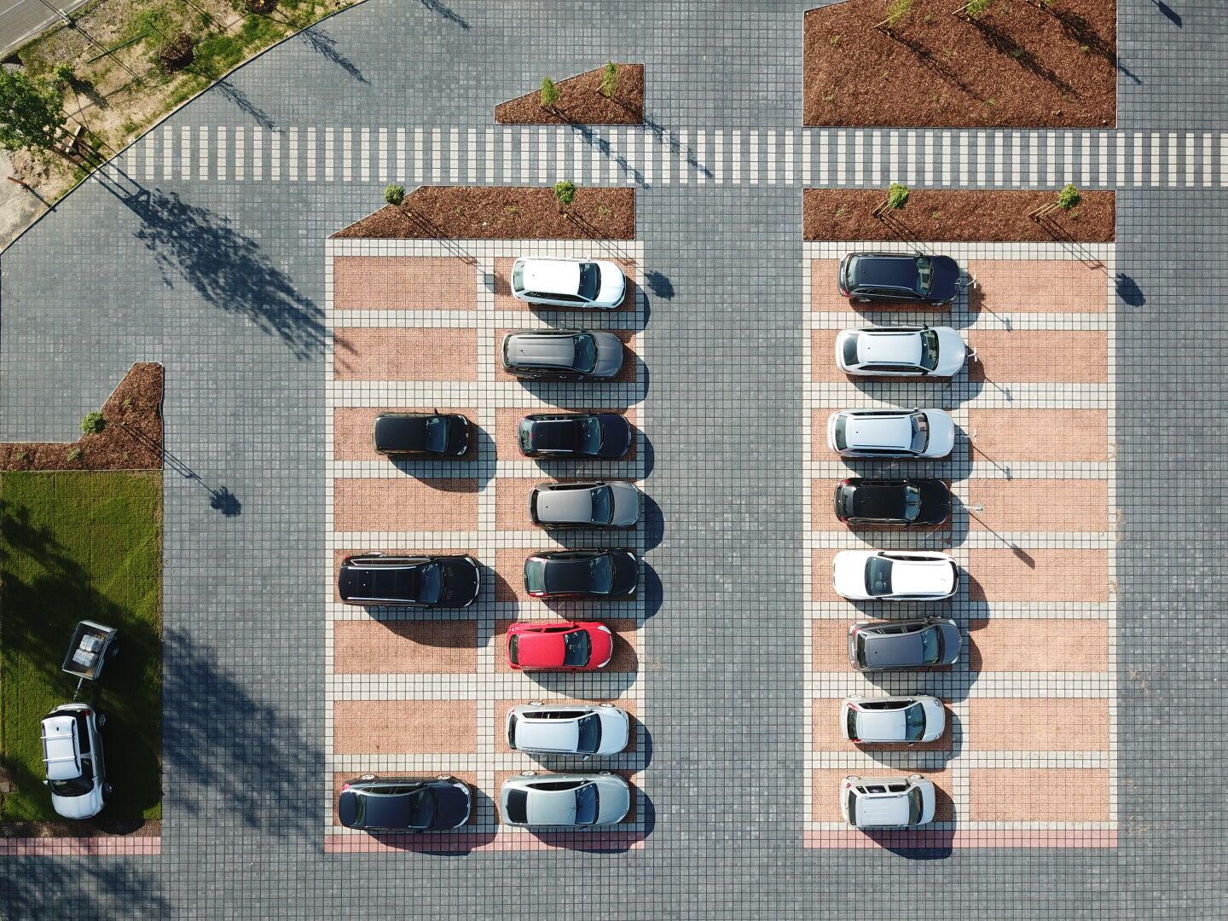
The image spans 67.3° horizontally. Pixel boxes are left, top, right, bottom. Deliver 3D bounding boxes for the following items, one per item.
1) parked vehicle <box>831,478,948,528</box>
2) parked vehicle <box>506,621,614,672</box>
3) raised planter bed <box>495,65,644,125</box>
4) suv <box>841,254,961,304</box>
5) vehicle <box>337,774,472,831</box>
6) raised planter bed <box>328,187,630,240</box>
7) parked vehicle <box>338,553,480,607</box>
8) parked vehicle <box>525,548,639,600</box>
[{"bbox_3d":[10.437,1.539,34.361,4.320,1.500,1.770,0,90,-1],"label":"parked vehicle"},{"bbox_3d":[-1.969,6.897,34.108,3.920,1.480,1.710,0,90,-1],"label":"parked vehicle"},{"bbox_3d":[-1.664,-13.787,34.804,5.670,0.170,2.317,0,90,-1],"label":"raised planter bed"},{"bbox_3d":[10.713,-6.804,34.396,4.540,1.470,1.800,3,90,-1],"label":"suv"},{"bbox_3d":[-7.676,12.664,33.991,4.830,1.460,1.840,0,90,-1],"label":"vehicle"},{"bbox_3d":[-4.955,-9.286,34.695,11.540,0.150,1.920,0,90,-1],"label":"raised planter bed"},{"bbox_3d":[-7.543,4.459,33.731,5.140,1.830,1.940,1,90,-1],"label":"parked vehicle"},{"bbox_3d":[-1.184,4.219,34.031,4.270,1.460,1.770,0,90,-1],"label":"parked vehicle"}]

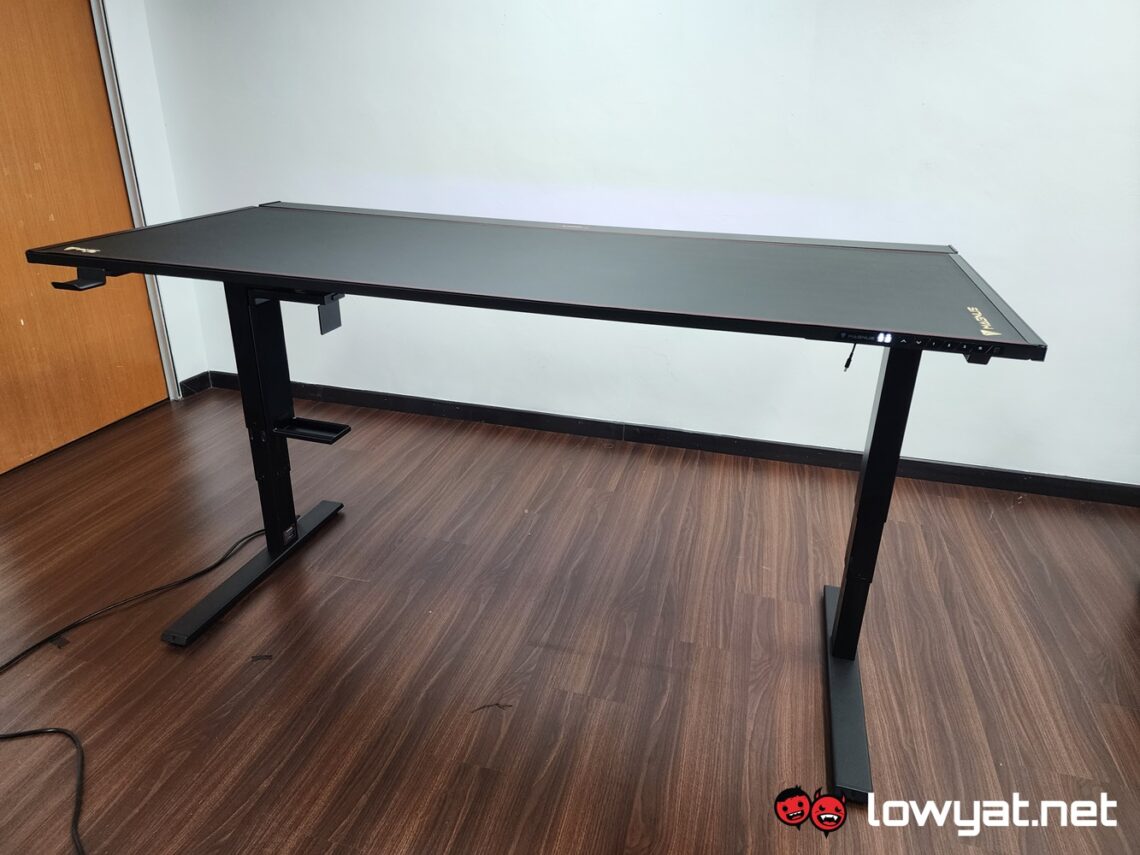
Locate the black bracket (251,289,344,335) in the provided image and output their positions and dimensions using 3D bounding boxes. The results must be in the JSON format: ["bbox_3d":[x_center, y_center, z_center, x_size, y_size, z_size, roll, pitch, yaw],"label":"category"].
[{"bbox_3d":[-0.685,-0.306,1.923,0.201,0.099,0.109,8,24,14],"label":"black bracket"}]

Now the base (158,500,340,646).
[{"bbox_3d":[-0.863,0.382,2.147,0.070,0.026,0.697,8,24,14],"label":"base"}]

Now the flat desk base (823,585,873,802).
[{"bbox_3d":[0.642,0.583,1.772,0.070,0.026,0.690,8,24,14],"label":"flat desk base"}]

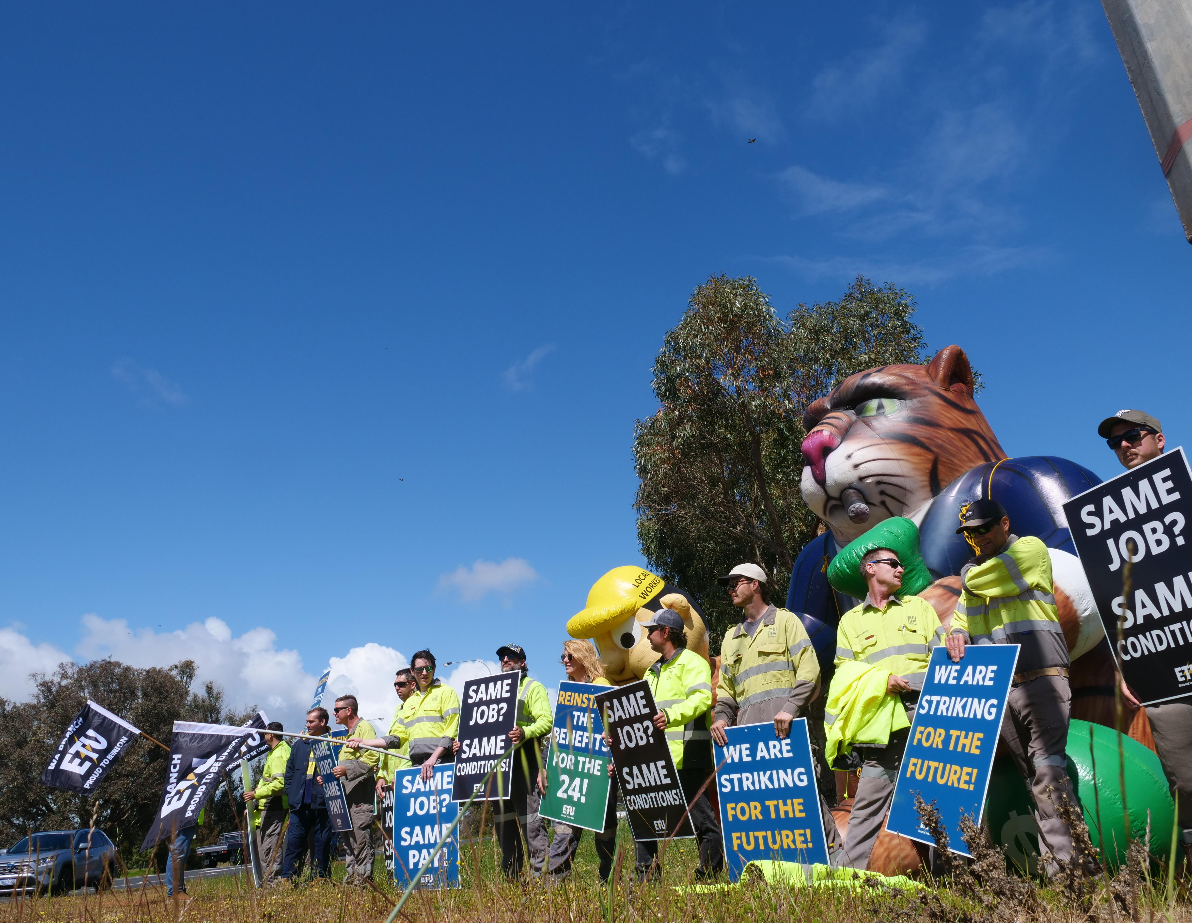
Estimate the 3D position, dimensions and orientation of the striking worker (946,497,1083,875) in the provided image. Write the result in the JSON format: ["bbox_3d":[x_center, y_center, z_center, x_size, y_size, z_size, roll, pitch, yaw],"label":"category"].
[{"bbox_3d":[2.028,1.040,4.498,0.500,1.810,0.600,5,-23,-20],"label":"striking worker"}]

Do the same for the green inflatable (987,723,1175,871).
[{"bbox_3d":[2.610,1.755,4.987,0.900,0.820,0.930,10,-25,-26],"label":"green inflatable"}]

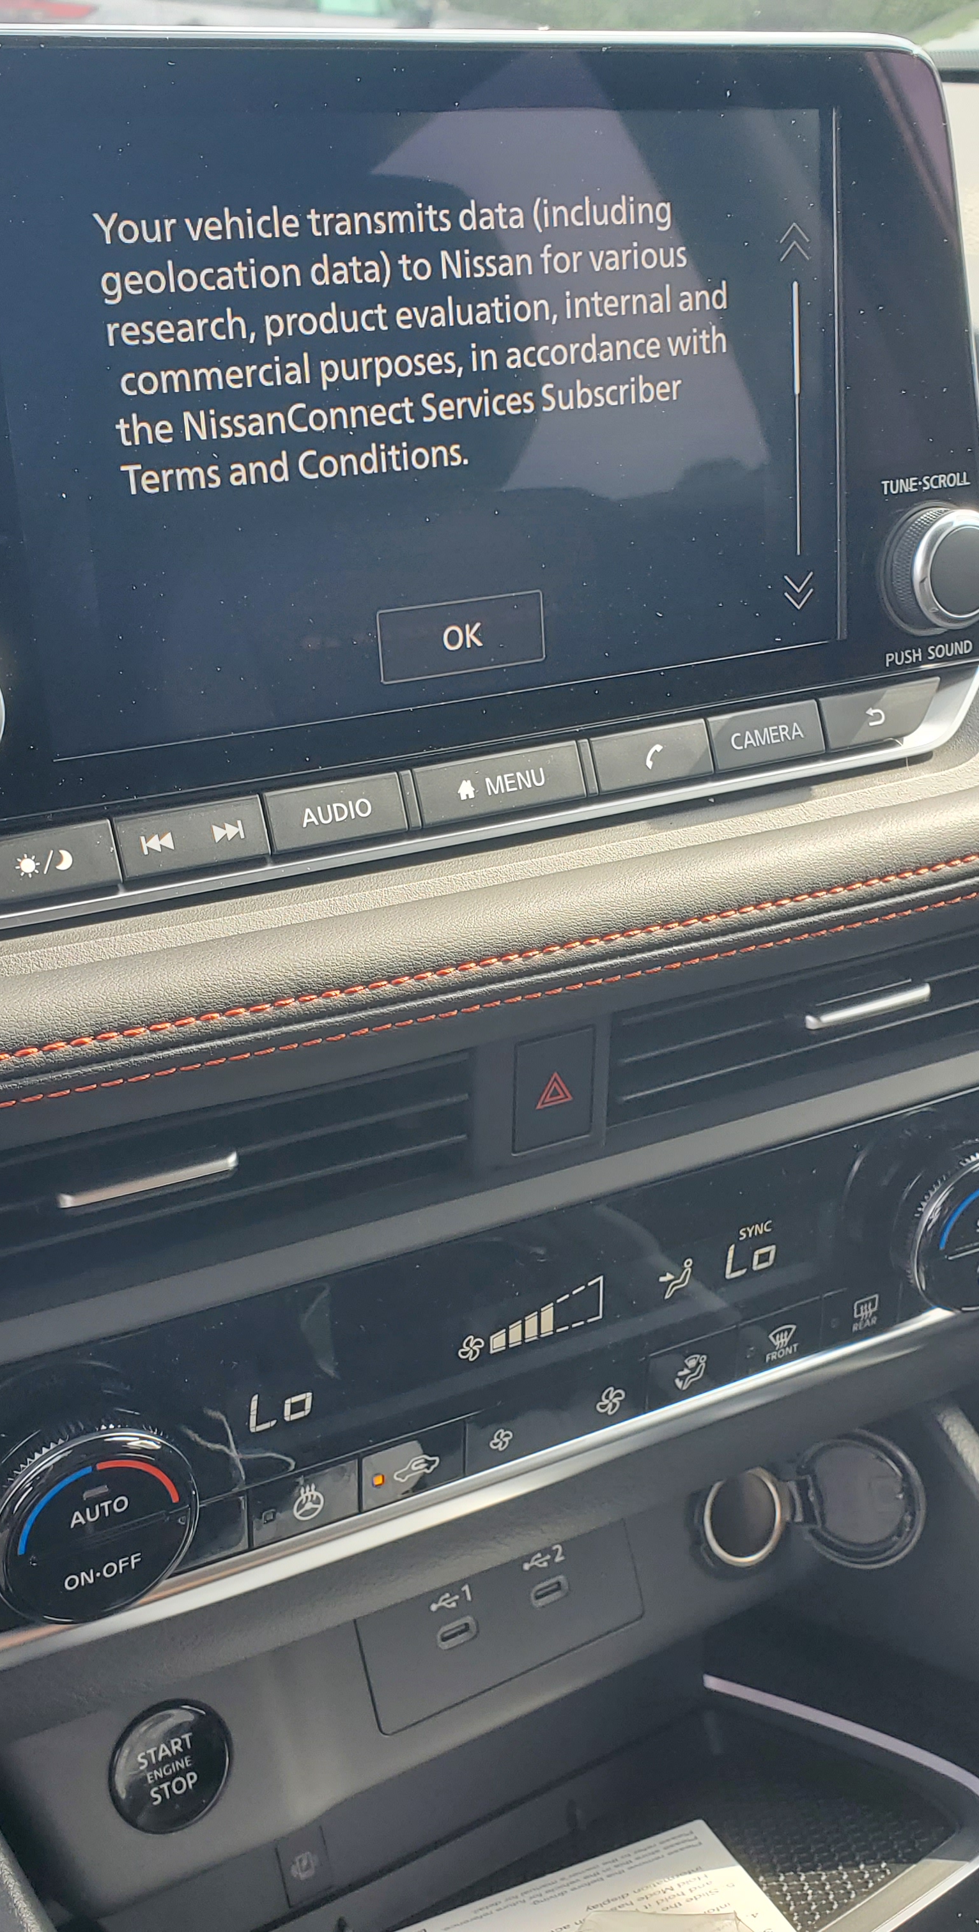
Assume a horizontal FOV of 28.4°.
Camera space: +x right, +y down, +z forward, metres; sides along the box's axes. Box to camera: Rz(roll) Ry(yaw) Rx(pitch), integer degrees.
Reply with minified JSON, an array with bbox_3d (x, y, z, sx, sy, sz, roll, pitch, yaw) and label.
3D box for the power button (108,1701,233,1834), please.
[{"bbox_3d":[-0.071,0.178,0.430,0.029,0.029,0.010,-12,4,-26],"label":"power button"}]

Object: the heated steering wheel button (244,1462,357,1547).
[{"bbox_3d":[-0.038,0.107,0.393,0.024,0.015,0.008,-12,26,-26],"label":"heated steering wheel button"}]

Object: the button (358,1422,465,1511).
[{"bbox_3d":[-0.017,0.103,0.403,0.024,0.015,0.008,-12,26,-26],"label":"button"}]

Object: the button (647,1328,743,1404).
[{"bbox_3d":[0.044,0.089,0.433,0.024,0.015,0.008,-12,26,-26],"label":"button"}]

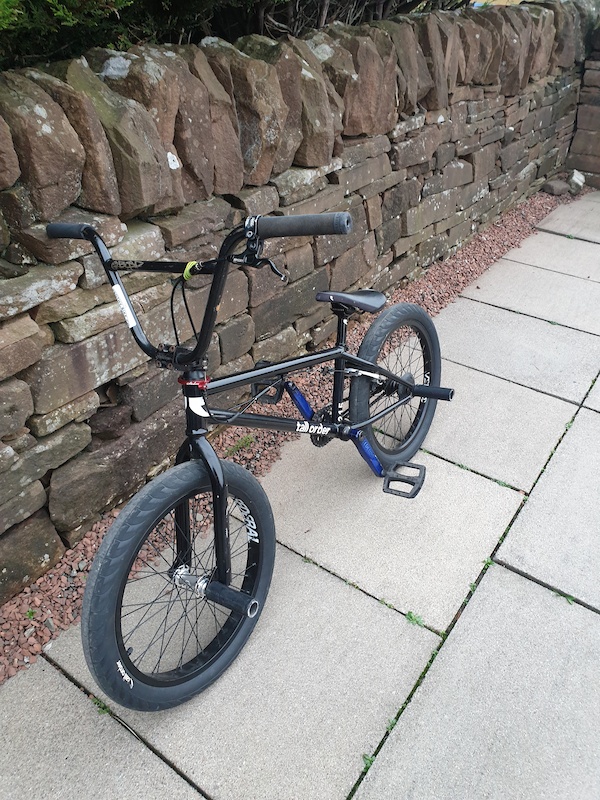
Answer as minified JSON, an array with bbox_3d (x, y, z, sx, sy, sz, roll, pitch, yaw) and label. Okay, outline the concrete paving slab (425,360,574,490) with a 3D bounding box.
[{"bbox_3d":[0.575,0.048,2.252,0.750,0.045,0.598,23,41,28],"label":"concrete paving slab"}]

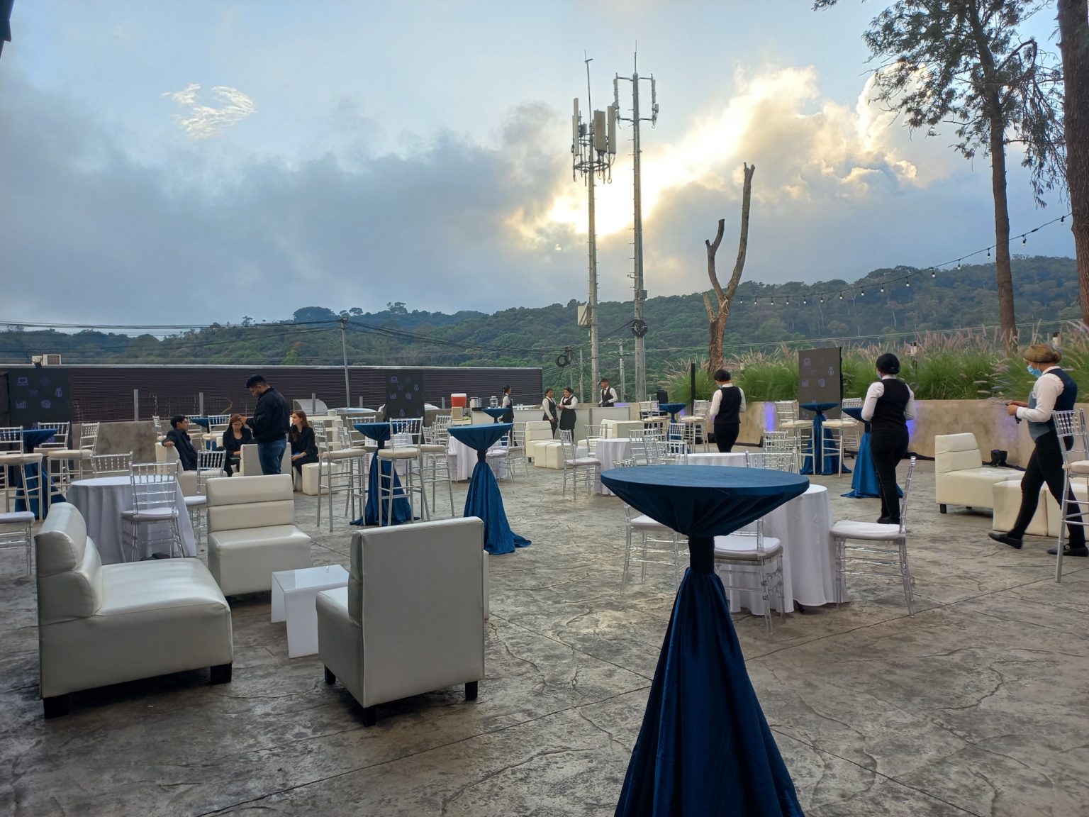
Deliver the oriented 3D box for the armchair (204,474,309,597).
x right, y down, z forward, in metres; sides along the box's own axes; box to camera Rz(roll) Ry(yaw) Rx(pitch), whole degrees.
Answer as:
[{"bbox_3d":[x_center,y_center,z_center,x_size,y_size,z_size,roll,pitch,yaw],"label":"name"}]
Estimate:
[{"bbox_3d":[-2.043,0.914,5.600,0.580,0.810,0.690,-2,1,-28],"label":"armchair"}]

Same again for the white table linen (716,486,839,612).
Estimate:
[{"bbox_3d":[1.442,0.860,4.965,0.900,0.710,0.900,-1,1,0],"label":"white table linen"}]

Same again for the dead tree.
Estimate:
[{"bbox_3d":[5.634,-3.933,24.000,1.600,7.100,1.000,-1,1,0],"label":"dead tree"}]

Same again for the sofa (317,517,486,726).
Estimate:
[{"bbox_3d":[-0.690,0.904,3.690,0.575,0.810,0.690,-2,1,-31],"label":"sofa"}]

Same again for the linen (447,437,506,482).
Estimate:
[{"bbox_3d":[-1.105,0.806,13.100,0.980,0.730,0.980,-1,1,-5],"label":"linen"}]

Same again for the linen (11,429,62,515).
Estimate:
[{"bbox_3d":[-6.005,0.802,9.211,0.740,1.070,0.740,-1,1,0],"label":"linen"}]

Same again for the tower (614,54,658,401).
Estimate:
[{"bbox_3d":[3.697,-6.934,31.500,1.800,14.600,1.200,-1,1,0],"label":"tower"}]

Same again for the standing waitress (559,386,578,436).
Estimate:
[{"bbox_3d":[0.615,0.210,20.306,0.500,1.570,0.420,-1,1,40],"label":"standing waitress"}]

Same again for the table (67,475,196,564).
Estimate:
[{"bbox_3d":[-3.509,0.956,6.600,1.080,0.730,1.080,-2,1,-28],"label":"table"}]

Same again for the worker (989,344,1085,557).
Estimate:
[{"bbox_3d":[3.886,0.324,6.177,0.750,1.620,0.500,-1,1,40],"label":"worker"}]

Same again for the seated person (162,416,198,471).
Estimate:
[{"bbox_3d":[-5.014,0.691,11.210,0.800,1.180,0.550,-2,1,-29],"label":"seated person"}]

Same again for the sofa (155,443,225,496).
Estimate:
[{"bbox_3d":[-4.969,0.886,11.113,0.790,0.790,0.750,-2,1,-36],"label":"sofa"}]

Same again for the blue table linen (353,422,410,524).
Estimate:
[{"bbox_3d":[-1.823,0.723,8.842,0.700,1.080,0.690,-2,1,-12],"label":"blue table linen"}]

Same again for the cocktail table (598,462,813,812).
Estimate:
[{"bbox_3d":[0.528,0.747,2.528,0.680,1.069,0.680,-1,1,12],"label":"cocktail table"}]

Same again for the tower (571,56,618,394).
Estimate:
[{"bbox_3d":[2.116,-6.705,33.000,1.950,16.200,1.900,-1,1,0],"label":"tower"}]

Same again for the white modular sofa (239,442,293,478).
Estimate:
[{"bbox_3d":[-3.835,0.869,10.652,0.620,0.800,0.750,-2,1,-34],"label":"white modular sofa"}]

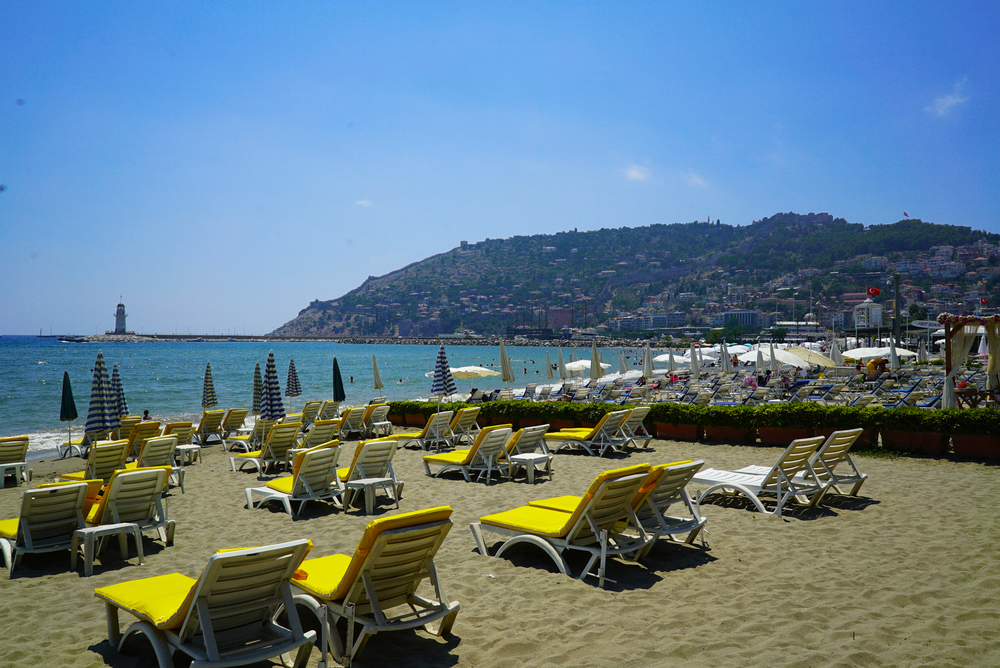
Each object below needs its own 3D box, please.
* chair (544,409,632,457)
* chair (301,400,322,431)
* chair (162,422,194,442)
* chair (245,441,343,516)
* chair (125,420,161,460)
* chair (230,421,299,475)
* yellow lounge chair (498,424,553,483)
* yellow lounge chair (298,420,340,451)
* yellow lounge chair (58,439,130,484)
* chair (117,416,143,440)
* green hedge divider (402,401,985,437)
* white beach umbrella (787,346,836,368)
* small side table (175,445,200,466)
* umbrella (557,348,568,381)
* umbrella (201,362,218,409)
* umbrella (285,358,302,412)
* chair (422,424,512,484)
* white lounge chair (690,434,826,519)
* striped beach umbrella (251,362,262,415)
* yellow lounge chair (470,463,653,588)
[{"bbox_3d":[1.645,1.839,14.801,0.690,0.836,1.694,0,0,-44],"label":"chair"},{"bbox_3d":[-6.981,2.987,28.212,0.700,0.910,1.800,0,-4,-39],"label":"chair"},{"bbox_3d":[-7.986,2.631,18.977,0.700,0.910,1.800,0,-4,-42],"label":"chair"},{"bbox_3d":[-2.972,2.028,11.243,1.618,0.961,0.690,0,0,44],"label":"chair"},{"bbox_3d":[-8.689,2.661,18.492,0.700,0.910,1.800,1,-4,-45],"label":"chair"},{"bbox_3d":[-4.706,2.285,15.677,0.700,0.910,1.800,0,-4,-43],"label":"chair"},{"bbox_3d":[0.142,2.002,13.911,0.704,0.862,1.849,-1,-3,-36],"label":"yellow lounge chair"},{"bbox_3d":[-4.051,2.227,16.186,0.700,0.910,1.800,0,-4,-40],"label":"yellow lounge chair"},{"bbox_3d":[-6.956,2.278,13.316,0.700,0.910,1.800,1,-4,-44],"label":"yellow lounge chair"},{"bbox_3d":[-11.199,2.971,23.082,0.704,0.919,1.778,0,-4,-44],"label":"chair"},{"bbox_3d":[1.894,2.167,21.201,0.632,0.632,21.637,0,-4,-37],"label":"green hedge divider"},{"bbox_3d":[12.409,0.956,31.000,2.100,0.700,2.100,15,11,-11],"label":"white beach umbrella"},{"bbox_3d":[-7.043,2.760,17.595,0.459,0.408,0.459,-5,-4,40],"label":"small side table"},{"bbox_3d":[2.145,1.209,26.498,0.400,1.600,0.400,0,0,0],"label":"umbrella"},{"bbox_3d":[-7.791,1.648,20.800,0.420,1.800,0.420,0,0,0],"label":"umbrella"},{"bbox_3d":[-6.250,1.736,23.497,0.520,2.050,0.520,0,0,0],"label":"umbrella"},{"bbox_3d":[-0.534,2.052,13.563,0.700,0.910,1.800,0,-4,-40],"label":"chair"},{"bbox_3d":[3.007,1.626,9.397,0.714,0.816,1.775,-2,-2,-34],"label":"white lounge chair"},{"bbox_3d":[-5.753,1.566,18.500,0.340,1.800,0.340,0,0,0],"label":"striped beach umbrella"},{"bbox_3d":[0.540,1.635,7.178,0.714,0.877,1.775,-1,-3,-39],"label":"yellow lounge chair"}]

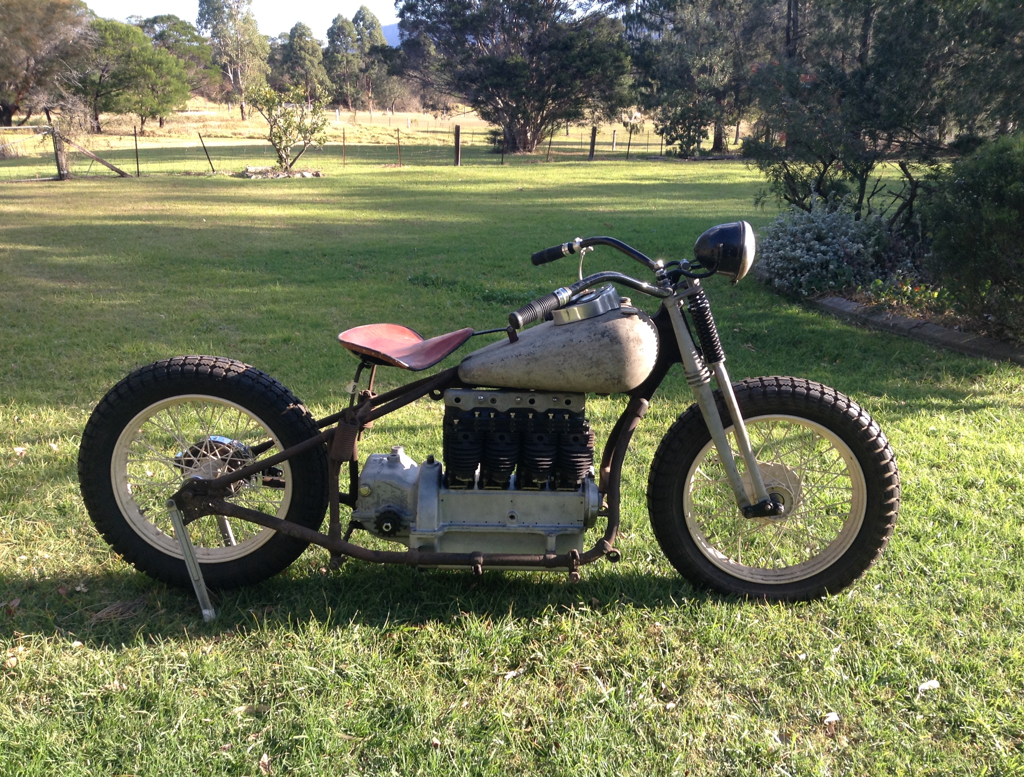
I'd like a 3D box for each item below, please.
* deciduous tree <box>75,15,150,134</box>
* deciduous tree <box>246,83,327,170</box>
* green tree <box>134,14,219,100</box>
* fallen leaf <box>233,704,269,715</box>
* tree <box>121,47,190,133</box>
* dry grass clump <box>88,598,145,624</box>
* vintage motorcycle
[{"bbox_3d":[-21.862,-17.051,54.190,4.360,6.030,4.140,-6,17,-20],"label":"deciduous tree"},{"bbox_3d":[-5.743,-6.661,25.215,2.030,2.120,2.030,-3,16,-12],"label":"deciduous tree"},{"bbox_3d":[-23.414,-22.104,68.984,6.120,7.550,6.120,-5,16,-17],"label":"green tree"},{"bbox_3d":[-0.615,0.758,2.335,0.086,0.015,0.035,-2,16,-11],"label":"fallen leaf"},{"bbox_3d":[-18.503,-15.498,51.408,3.540,4.400,3.540,-5,16,-18],"label":"tree"},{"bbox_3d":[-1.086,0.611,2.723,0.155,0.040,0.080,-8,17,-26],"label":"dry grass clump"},{"bbox_3d":[-0.060,0.106,2.752,2.300,1.125,0.780,1,16,0],"label":"vintage motorcycle"}]

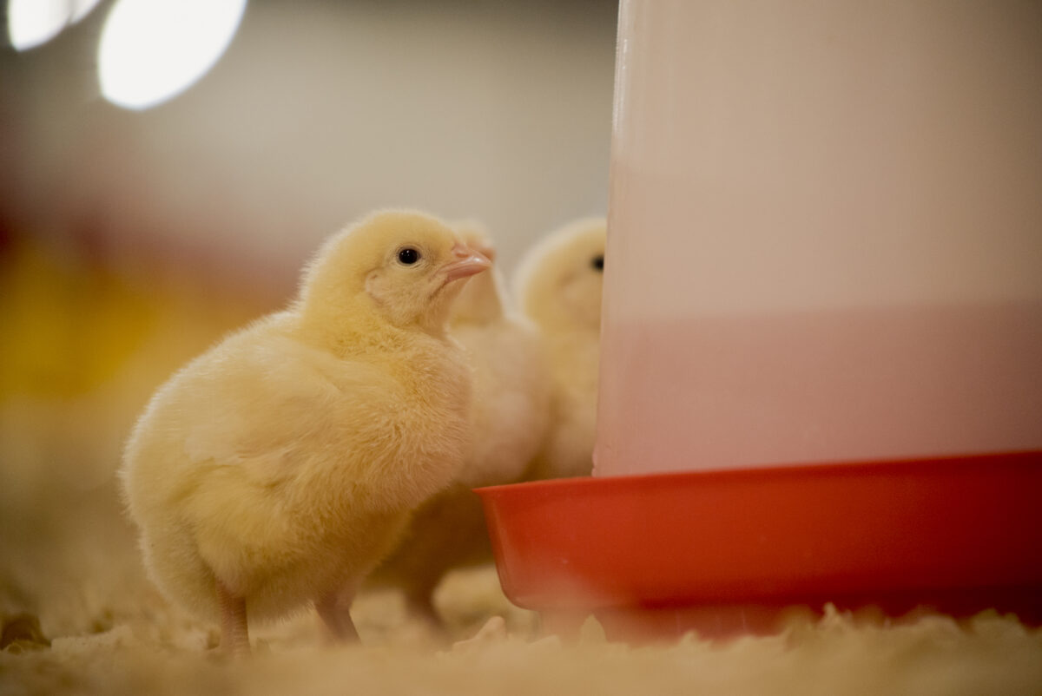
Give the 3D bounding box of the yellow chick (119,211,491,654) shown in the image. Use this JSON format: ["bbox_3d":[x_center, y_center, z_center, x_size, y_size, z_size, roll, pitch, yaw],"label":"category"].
[{"bbox_3d":[-0.052,0.021,1.270,0.088,0.110,0.064,0,-1,25],"label":"yellow chick"}]

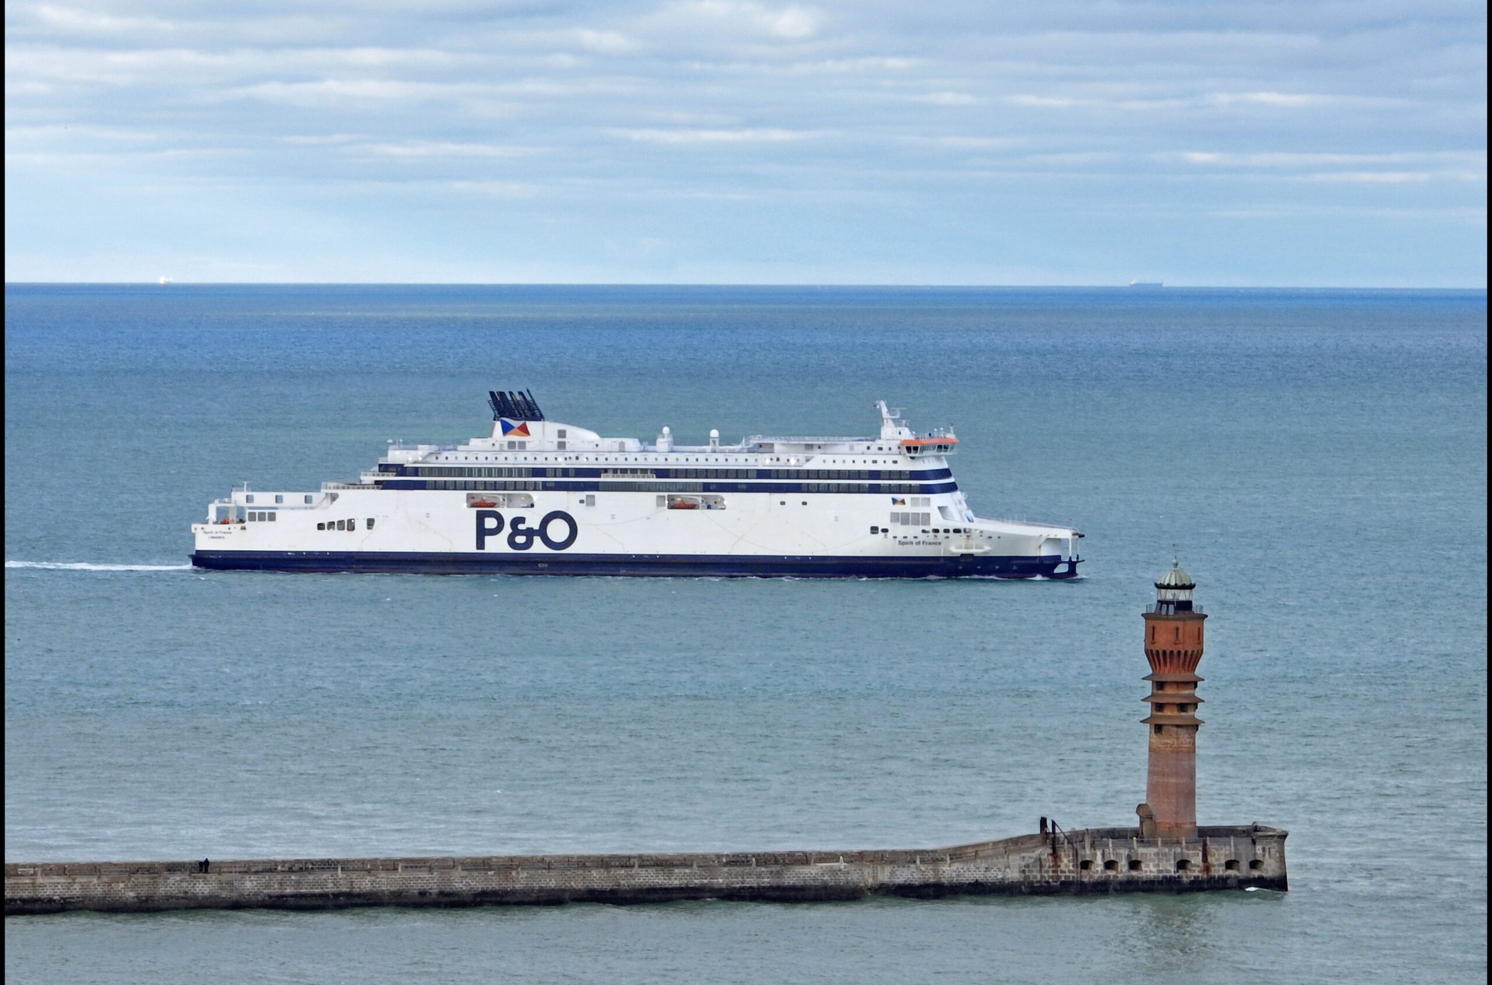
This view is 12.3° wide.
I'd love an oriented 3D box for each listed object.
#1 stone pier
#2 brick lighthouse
[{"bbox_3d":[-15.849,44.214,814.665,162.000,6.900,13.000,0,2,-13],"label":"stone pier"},{"bbox_3d":[51.512,24.811,834.484,7.800,34.000,7.800,0,2,0],"label":"brick lighthouse"}]

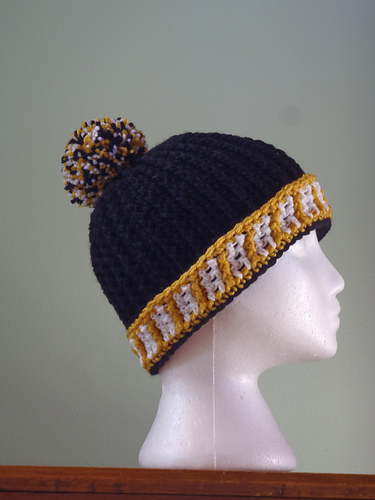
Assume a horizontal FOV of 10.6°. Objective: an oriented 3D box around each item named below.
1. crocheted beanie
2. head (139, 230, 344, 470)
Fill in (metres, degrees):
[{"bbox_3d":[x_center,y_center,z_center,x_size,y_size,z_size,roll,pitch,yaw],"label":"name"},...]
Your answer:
[{"bbox_3d":[-0.013,-0.035,1.658,0.202,0.196,0.172,-40,-5,-4],"label":"crocheted beanie"},{"bbox_3d":[0.029,0.044,1.650,0.198,0.272,0.158,0,-6,0],"label":"head"}]

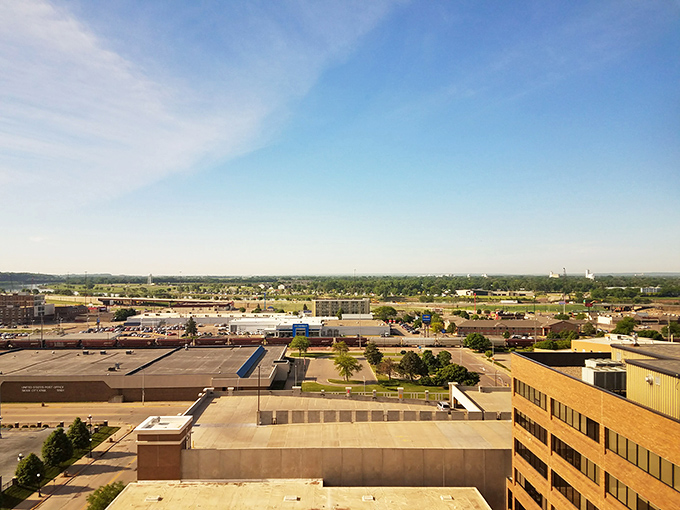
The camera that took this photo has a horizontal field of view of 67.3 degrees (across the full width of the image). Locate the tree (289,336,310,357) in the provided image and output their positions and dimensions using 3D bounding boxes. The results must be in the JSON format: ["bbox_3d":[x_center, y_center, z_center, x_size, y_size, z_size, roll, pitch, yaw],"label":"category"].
[{"bbox_3d":[-18.467,42.156,235.954,9.900,8.950,9.900,0,-2,0],"label":"tree"}]

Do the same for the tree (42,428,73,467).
[{"bbox_3d":[-54.372,37.438,98.444,5.140,7.890,5.140,0,-2,0],"label":"tree"}]

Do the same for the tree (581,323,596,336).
[{"bbox_3d":[154.437,46.026,316.584,8.980,8.330,8.710,-1,-2,26],"label":"tree"}]

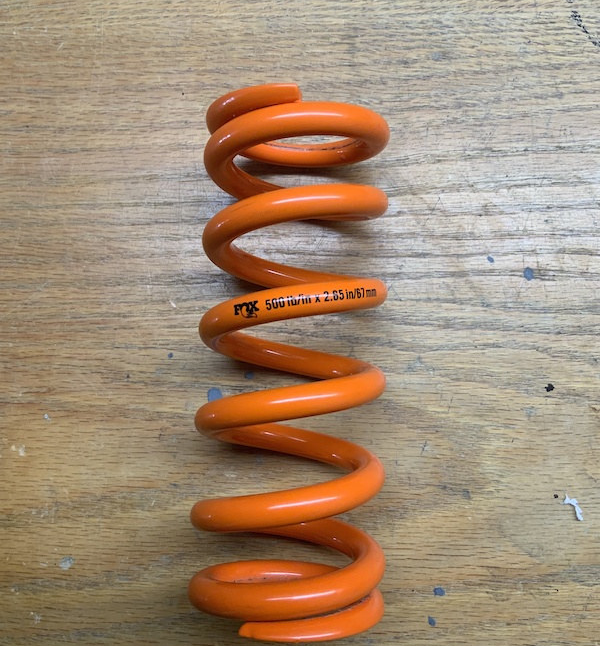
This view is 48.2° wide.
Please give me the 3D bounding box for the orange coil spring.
[{"bbox_3d":[-0.002,0.009,0.191,0.052,0.052,0.140,1,85,0],"label":"orange coil spring"}]

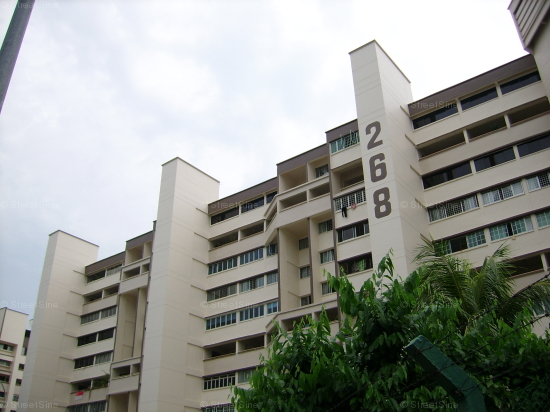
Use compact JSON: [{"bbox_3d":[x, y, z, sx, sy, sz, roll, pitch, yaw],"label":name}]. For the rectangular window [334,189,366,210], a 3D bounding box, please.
[{"bbox_3d":[5.857,-0.421,43.181,2.720,1.050,0.200,-21,-35,32],"label":"rectangular window"}]

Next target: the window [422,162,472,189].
[{"bbox_3d":[12.283,-2.163,39.648,3.710,1.070,0.200,-21,-35,32],"label":"window"}]

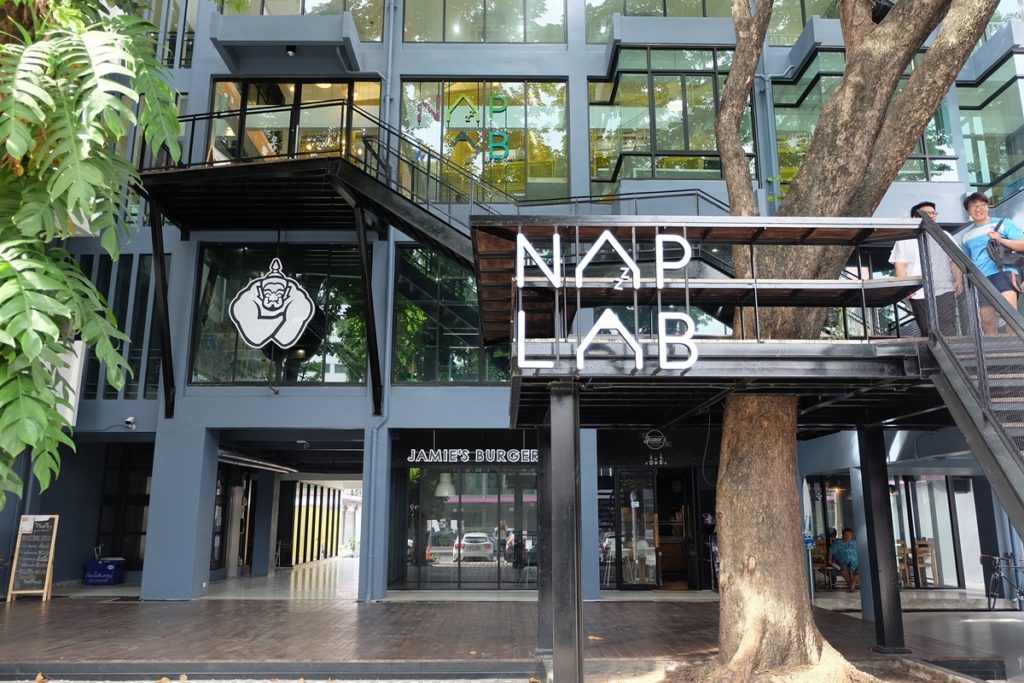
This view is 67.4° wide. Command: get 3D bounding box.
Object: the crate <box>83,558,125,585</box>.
[{"bbox_3d":[-8.272,4.689,15.644,0.604,0.486,0.419,0,-12,0],"label":"crate"}]

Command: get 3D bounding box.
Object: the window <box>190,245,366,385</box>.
[{"bbox_3d":[-4.252,-0.513,14.222,3.262,2.687,0.150,0,-12,0],"label":"window"}]

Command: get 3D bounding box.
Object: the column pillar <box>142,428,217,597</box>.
[{"bbox_3d":[-5.860,3.031,13.658,0.864,2.909,0.705,0,-12,0],"label":"column pillar"}]

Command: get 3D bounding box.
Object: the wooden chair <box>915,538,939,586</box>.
[{"bbox_3d":[8.359,4.446,15.473,0.400,0.919,0.430,-4,-13,19],"label":"wooden chair"}]

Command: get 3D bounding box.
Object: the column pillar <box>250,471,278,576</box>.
[{"bbox_3d":[-5.749,4.210,17.968,0.372,2.424,0.458,0,-12,0],"label":"column pillar"}]

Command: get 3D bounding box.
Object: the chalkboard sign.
[{"bbox_3d":[-7.973,3.646,12.939,0.624,1.394,0.360,2,-12,-7],"label":"chalkboard sign"}]

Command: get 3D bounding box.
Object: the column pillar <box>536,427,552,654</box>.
[{"bbox_3d":[0.390,2.163,8.529,0.200,2.415,0.200,0,-12,0],"label":"column pillar"}]

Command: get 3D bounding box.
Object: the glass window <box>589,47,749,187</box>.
[{"bbox_3d":[2.927,-4.020,14.428,2.850,2.659,1.162,0,-12,0],"label":"glass window"}]

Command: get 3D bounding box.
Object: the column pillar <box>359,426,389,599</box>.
[{"bbox_3d":[-2.398,3.011,13.546,0.429,2.906,0.419,0,-12,0],"label":"column pillar"}]

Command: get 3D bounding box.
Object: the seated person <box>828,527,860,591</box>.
[{"bbox_3d":[6.236,4.093,14.417,0.520,1.130,0.640,1,-12,-2],"label":"seated person"}]

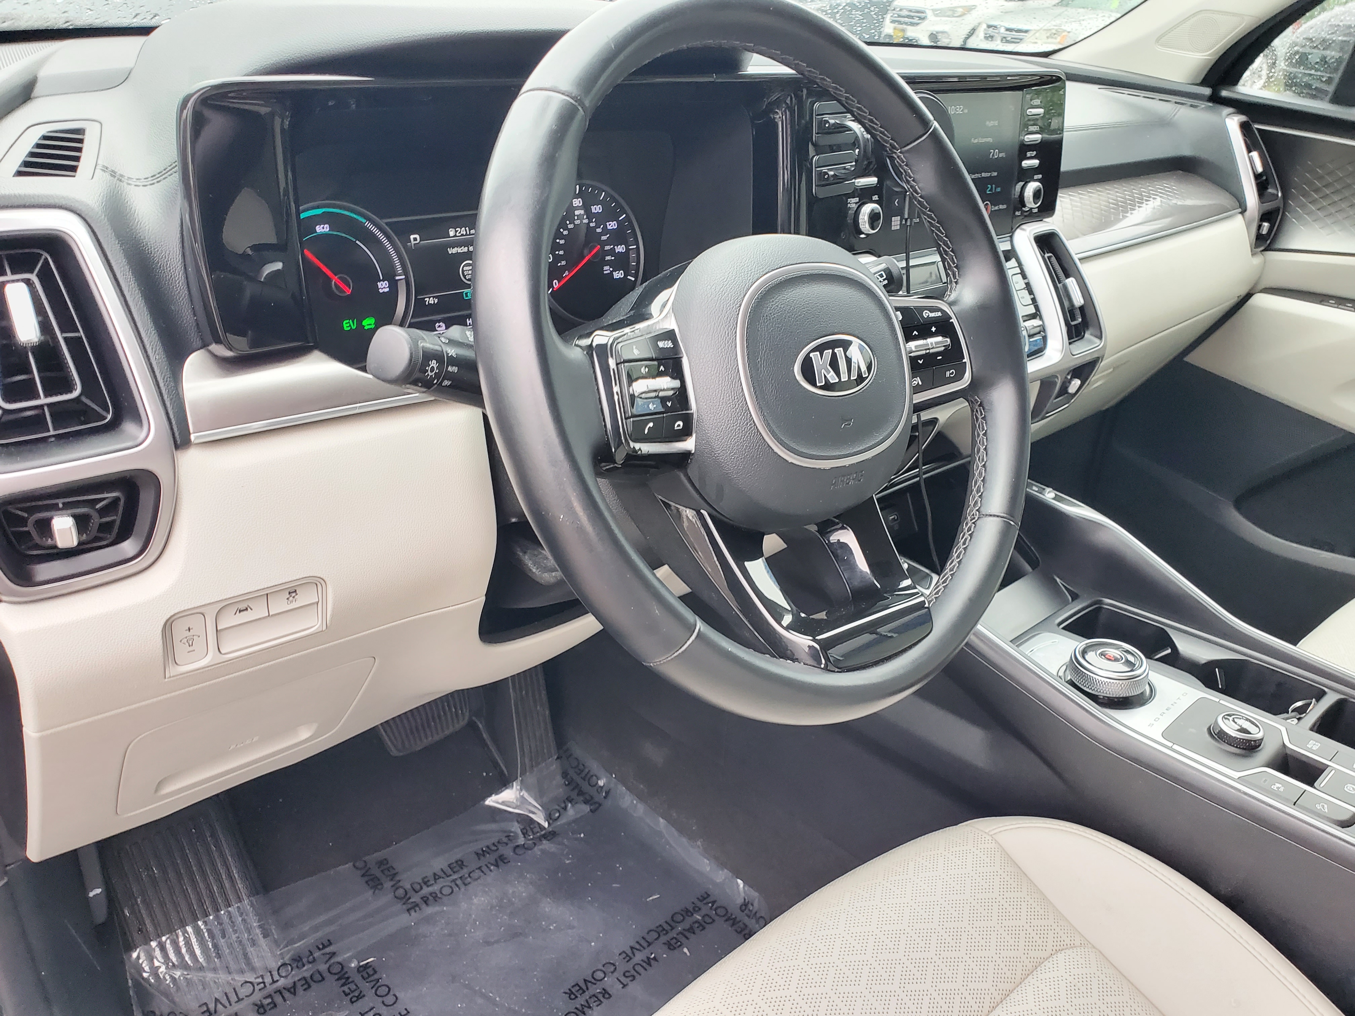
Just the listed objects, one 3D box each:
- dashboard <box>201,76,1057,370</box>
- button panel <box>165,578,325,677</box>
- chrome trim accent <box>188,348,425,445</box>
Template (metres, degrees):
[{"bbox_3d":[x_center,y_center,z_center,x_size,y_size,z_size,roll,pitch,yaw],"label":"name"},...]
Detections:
[{"bbox_3d":[0.032,-0.231,0.741,0.735,0.150,0.095,-19,23,-36],"label":"dashboard"},{"bbox_3d":[-0.247,0.068,0.581,0.090,0.042,0.017,-19,47,-36],"label":"button panel"},{"bbox_3d":[-0.189,-0.068,0.543,0.155,0.042,0.045,-19,29,-36],"label":"chrome trim accent"}]

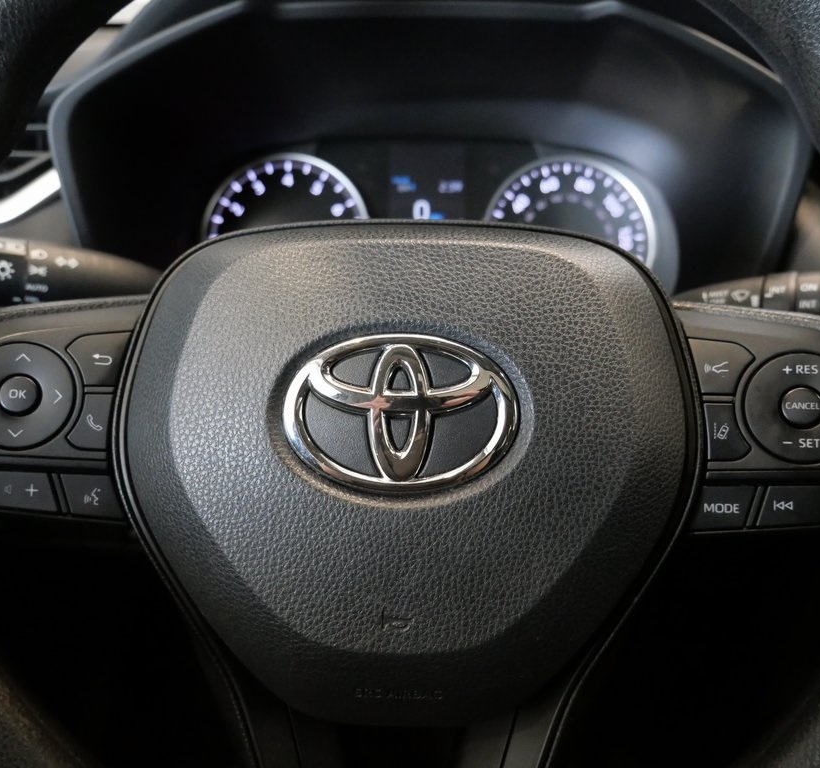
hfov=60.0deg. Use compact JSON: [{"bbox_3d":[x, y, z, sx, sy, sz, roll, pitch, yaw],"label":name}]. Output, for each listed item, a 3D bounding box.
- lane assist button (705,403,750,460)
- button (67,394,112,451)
[{"bbox_3d":[0.096,0.015,0.218,0.015,0.018,0.009,1,-12,5],"label":"lane assist button"},{"bbox_3d":[-0.101,0.013,0.225,0.015,0.018,0.009,1,-12,-1],"label":"button"}]

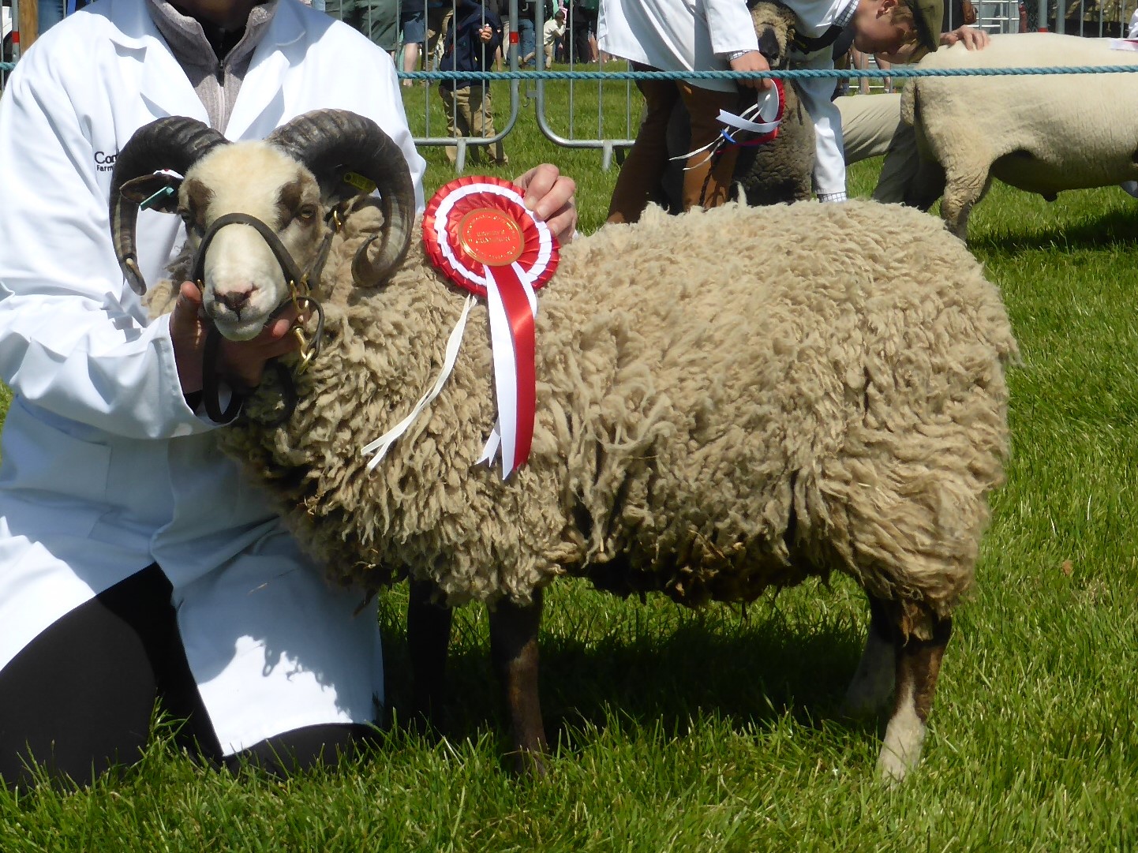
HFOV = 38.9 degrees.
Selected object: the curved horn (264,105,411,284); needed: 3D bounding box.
[{"bbox_3d":[-0.252,-0.252,1.780,0.155,0.190,0.150,3,12,14],"label":"curved horn"}]

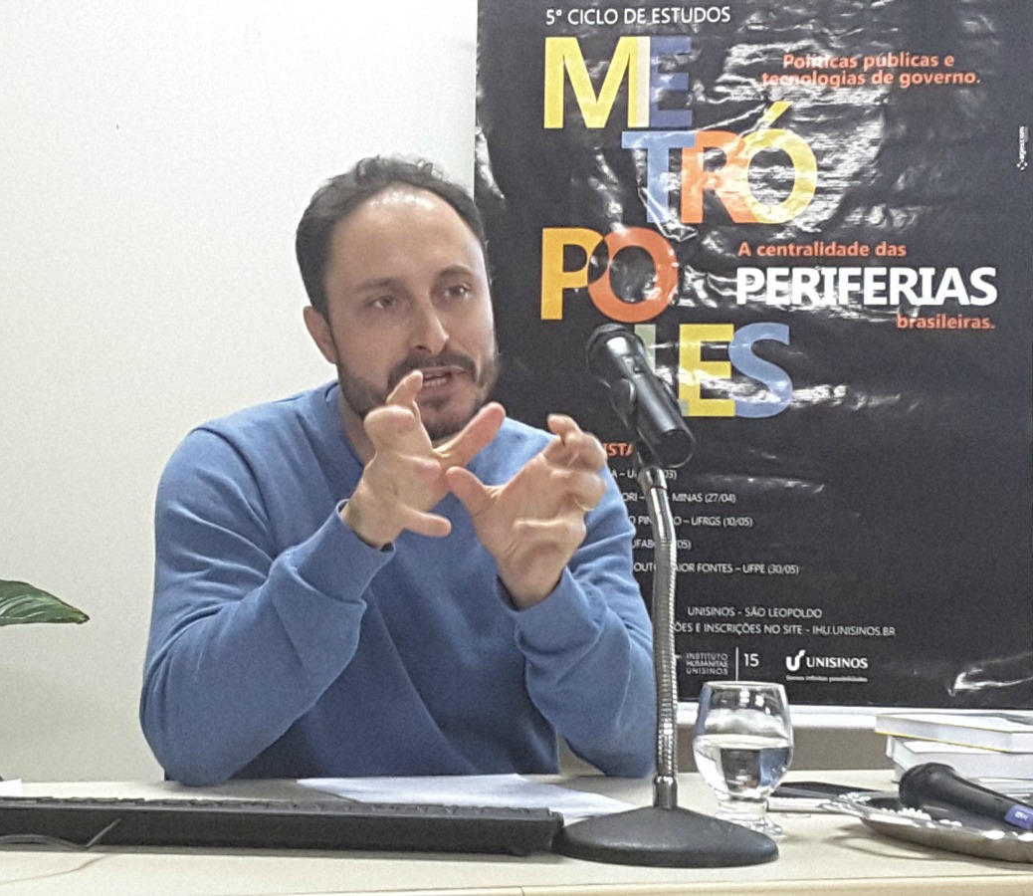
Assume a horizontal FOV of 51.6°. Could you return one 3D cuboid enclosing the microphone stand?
[{"bbox_3d":[0.111,0.155,0.781,0.163,0.275,0.168,1,-7,0],"label":"microphone stand"}]

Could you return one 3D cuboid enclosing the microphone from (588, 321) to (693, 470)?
[{"bbox_3d":[0.090,-0.044,0.797,0.052,0.054,0.164,-6,33,-10],"label":"microphone"}]

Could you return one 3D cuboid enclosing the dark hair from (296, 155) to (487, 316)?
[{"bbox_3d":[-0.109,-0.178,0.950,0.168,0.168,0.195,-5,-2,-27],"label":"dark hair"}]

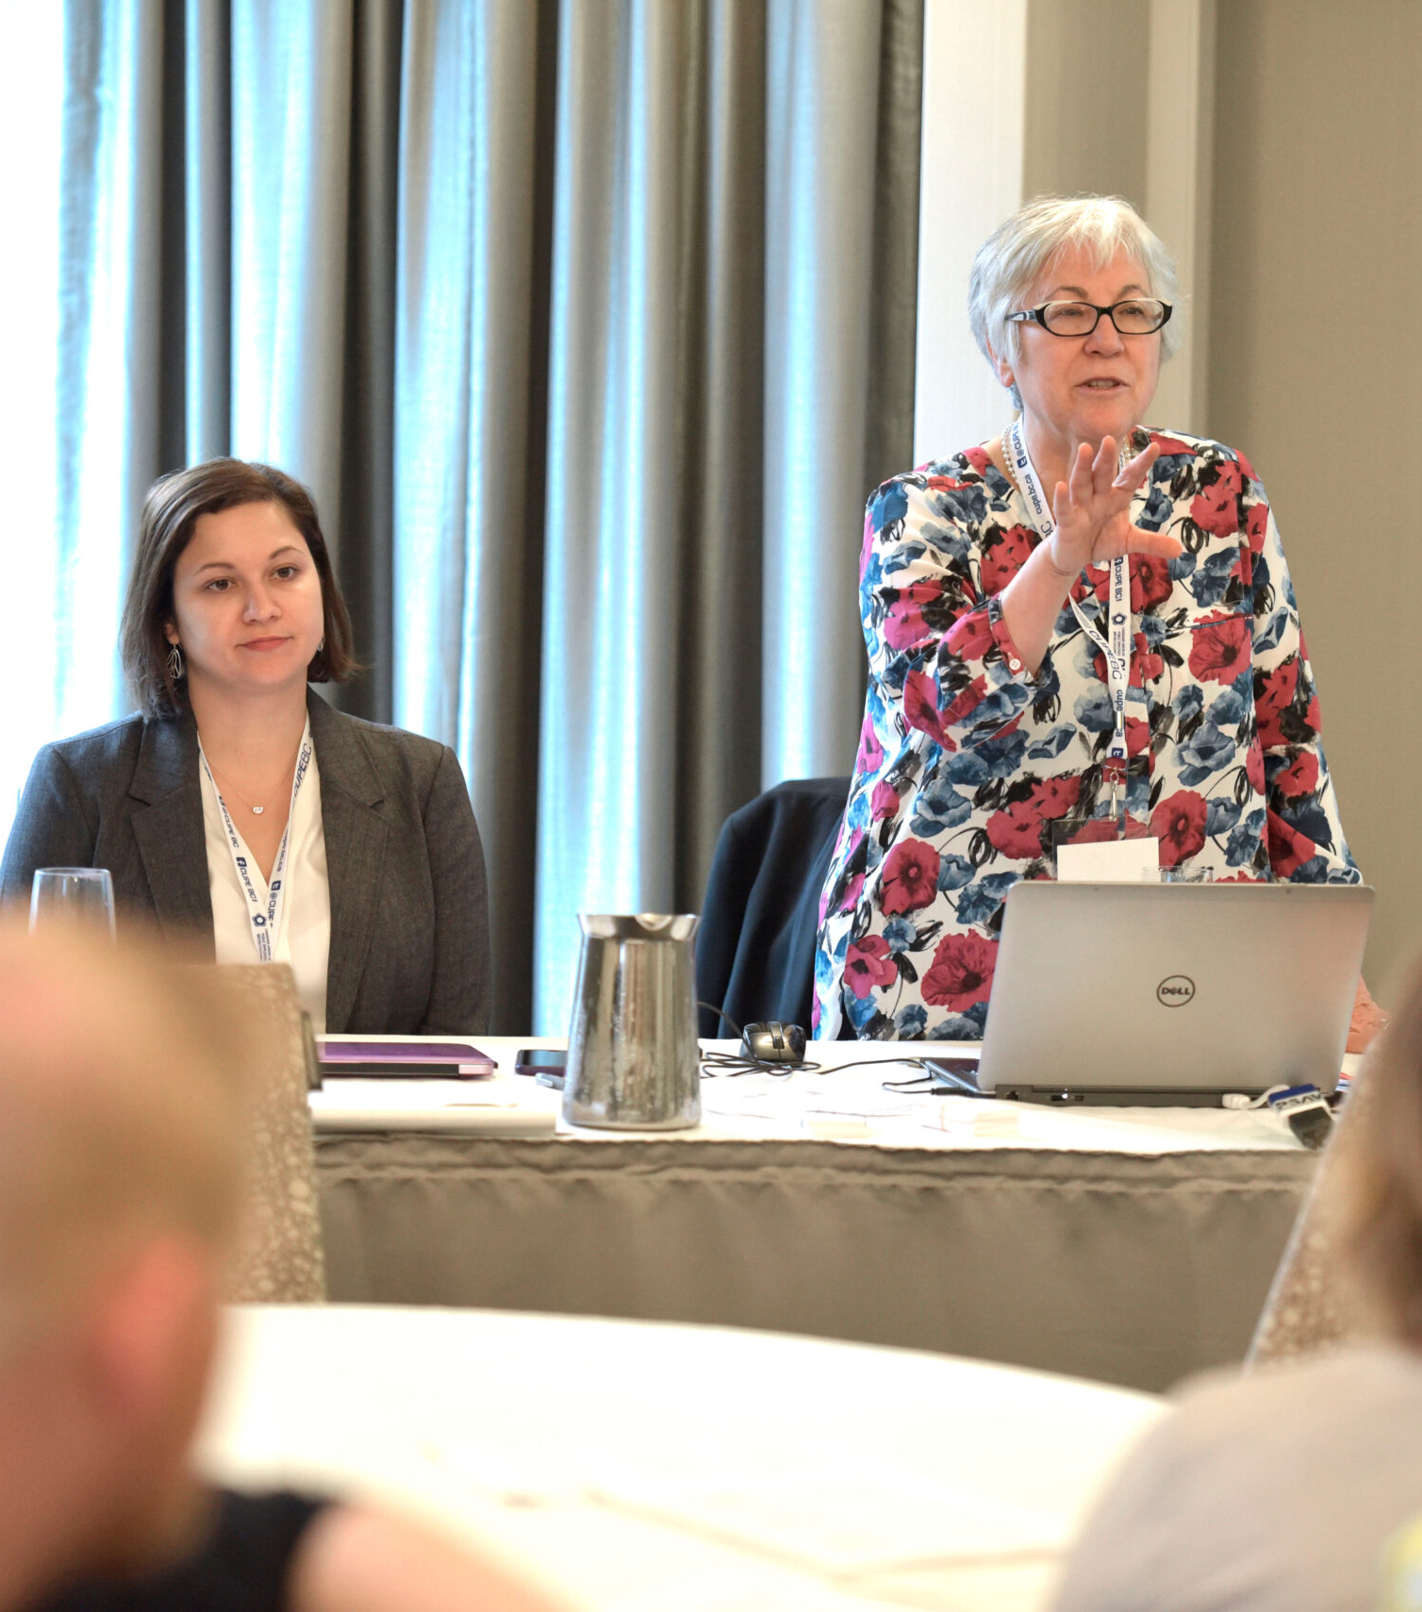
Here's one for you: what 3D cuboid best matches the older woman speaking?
[{"bbox_3d":[0.372,0.175,7.752,0.540,1.564,0.460,0,5,-9],"label":"older woman speaking"}]

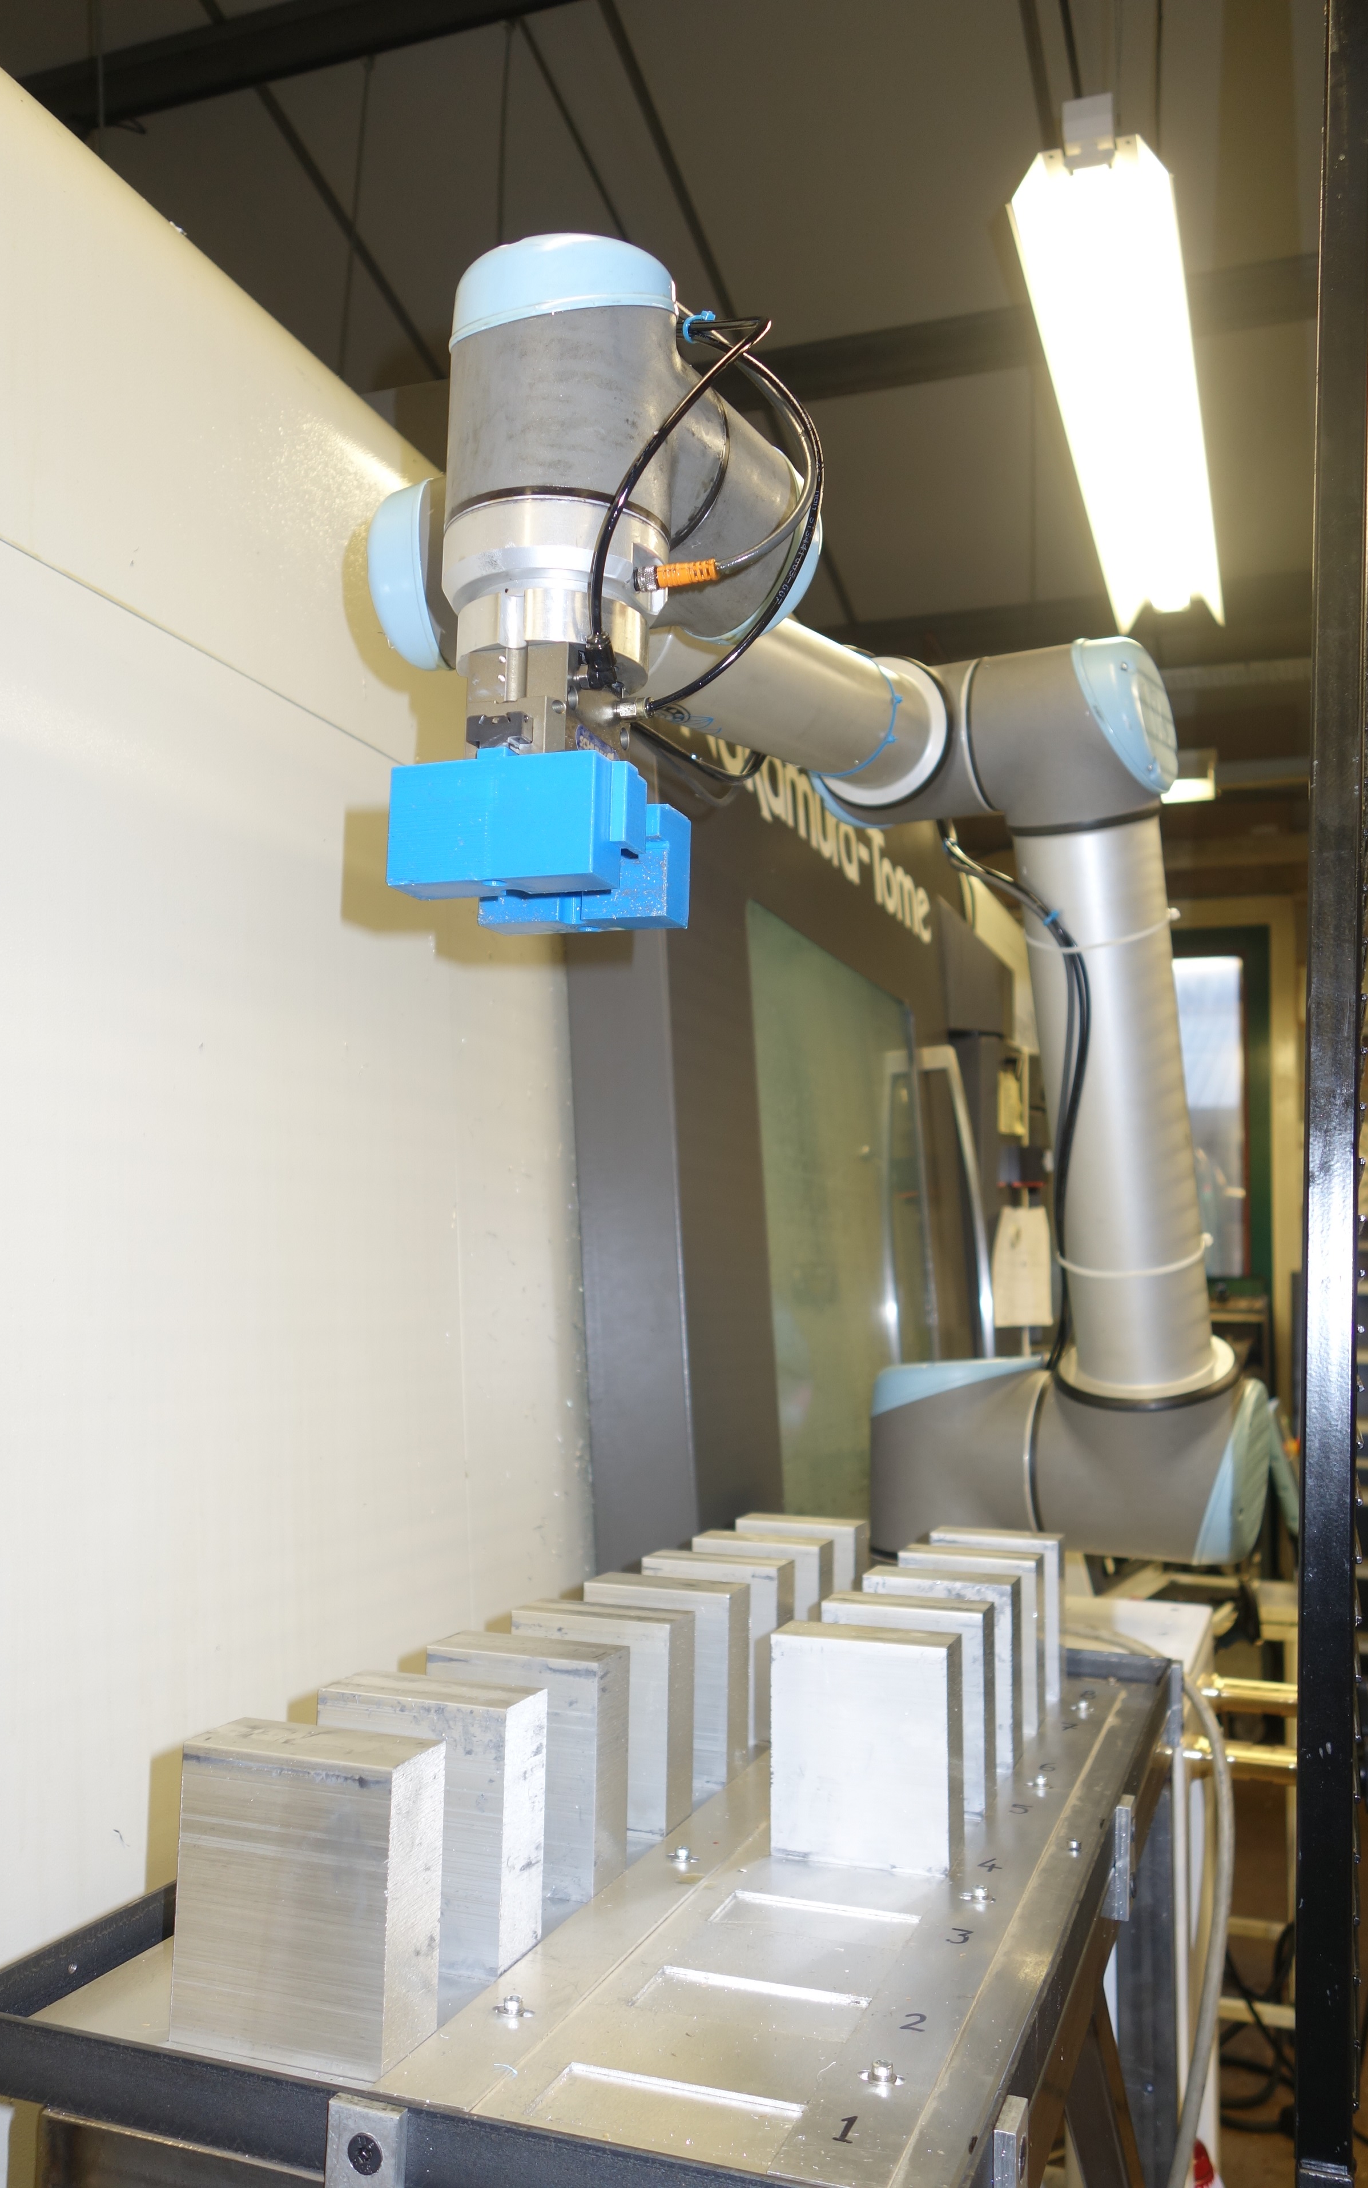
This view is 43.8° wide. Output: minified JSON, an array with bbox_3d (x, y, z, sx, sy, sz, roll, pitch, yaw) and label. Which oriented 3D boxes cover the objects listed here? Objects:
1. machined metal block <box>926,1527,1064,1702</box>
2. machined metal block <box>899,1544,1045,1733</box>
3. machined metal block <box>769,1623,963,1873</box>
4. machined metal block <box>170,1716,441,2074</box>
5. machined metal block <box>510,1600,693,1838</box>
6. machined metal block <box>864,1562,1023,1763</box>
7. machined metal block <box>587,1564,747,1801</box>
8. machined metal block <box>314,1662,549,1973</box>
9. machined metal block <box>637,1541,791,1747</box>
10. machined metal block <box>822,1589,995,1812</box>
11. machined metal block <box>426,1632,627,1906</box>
[{"bbox_3d":[0.235,0.387,1.270,0.095,0.114,0.037,-1,-7,20],"label":"machined metal block"},{"bbox_3d":[0.192,0.362,1.131,0.091,0.110,0.037,-2,-7,20],"label":"machined metal block"},{"bbox_3d":[0.097,0.344,0.899,0.095,0.114,0.037,-1,-7,20],"label":"machined metal block"},{"bbox_3d":[-0.143,0.305,0.650,0.091,0.109,0.040,-2,-7,20],"label":"machined metal block"},{"bbox_3d":[-0.044,0.336,0.920,0.091,0.109,0.040,-2,-7,20],"label":"machined metal block"},{"bbox_3d":[0.165,0.366,1.084,0.095,0.114,0.037,-1,-7,20],"label":"machined metal block"},{"bbox_3d":[-0.011,0.358,1.039,0.094,0.114,0.041,-1,-7,20],"label":"machined metal block"},{"bbox_3d":[-0.110,0.315,0.740,0.091,0.109,0.040,-2,-7,20],"label":"machined metal block"},{"bbox_3d":[0.023,0.369,1.133,0.094,0.114,0.041,-1,-7,20],"label":"machined metal block"},{"bbox_3d":[0.131,0.355,0.992,0.095,0.114,0.037,-1,-7,20],"label":"machined metal block"},{"bbox_3d":[-0.077,0.326,0.830,0.091,0.109,0.040,-2,-7,20],"label":"machined metal block"}]

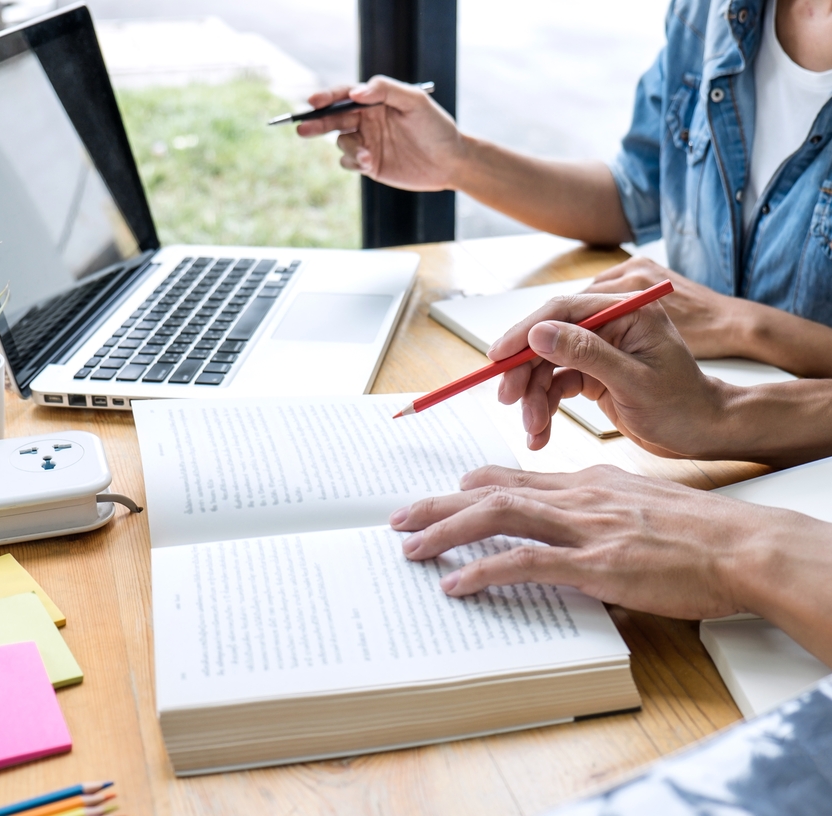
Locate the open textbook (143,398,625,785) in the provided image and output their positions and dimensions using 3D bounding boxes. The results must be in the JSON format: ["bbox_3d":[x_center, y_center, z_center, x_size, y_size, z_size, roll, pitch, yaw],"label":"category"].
[{"bbox_3d":[-0.035,0.069,0.680,0.208,0.037,0.293,-5,25,-11],"label":"open textbook"}]

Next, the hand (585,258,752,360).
[{"bbox_3d":[0.184,-0.072,0.949,0.140,0.057,0.085,14,28,29],"label":"hand"}]

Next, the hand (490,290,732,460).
[{"bbox_3d":[0.115,-0.019,0.765,0.150,0.095,0.085,4,25,9],"label":"hand"}]

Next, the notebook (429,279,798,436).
[{"bbox_3d":[0.145,-0.048,0.967,0.178,0.011,0.252,-11,27,-23],"label":"notebook"}]

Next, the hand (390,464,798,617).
[{"bbox_3d":[0.087,0.063,0.631,0.190,0.058,0.095,6,25,14],"label":"hand"}]

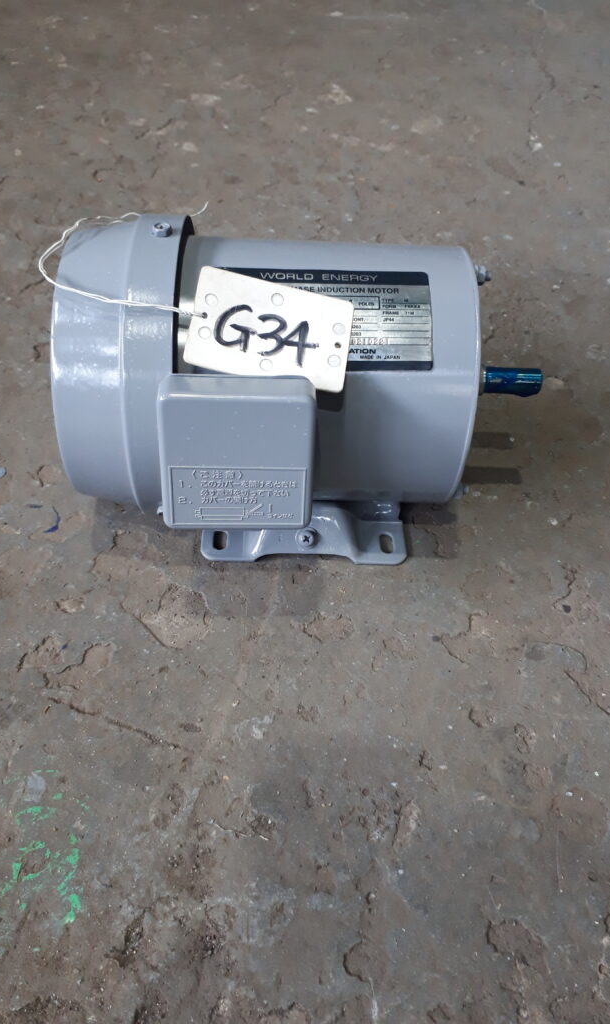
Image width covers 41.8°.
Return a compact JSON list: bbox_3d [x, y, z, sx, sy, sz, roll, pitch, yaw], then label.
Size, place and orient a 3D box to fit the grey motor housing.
[{"bbox_3d":[0.005,-0.065,0.402,0.237,0.147,0.166,2,50,-3],"label":"grey motor housing"}]

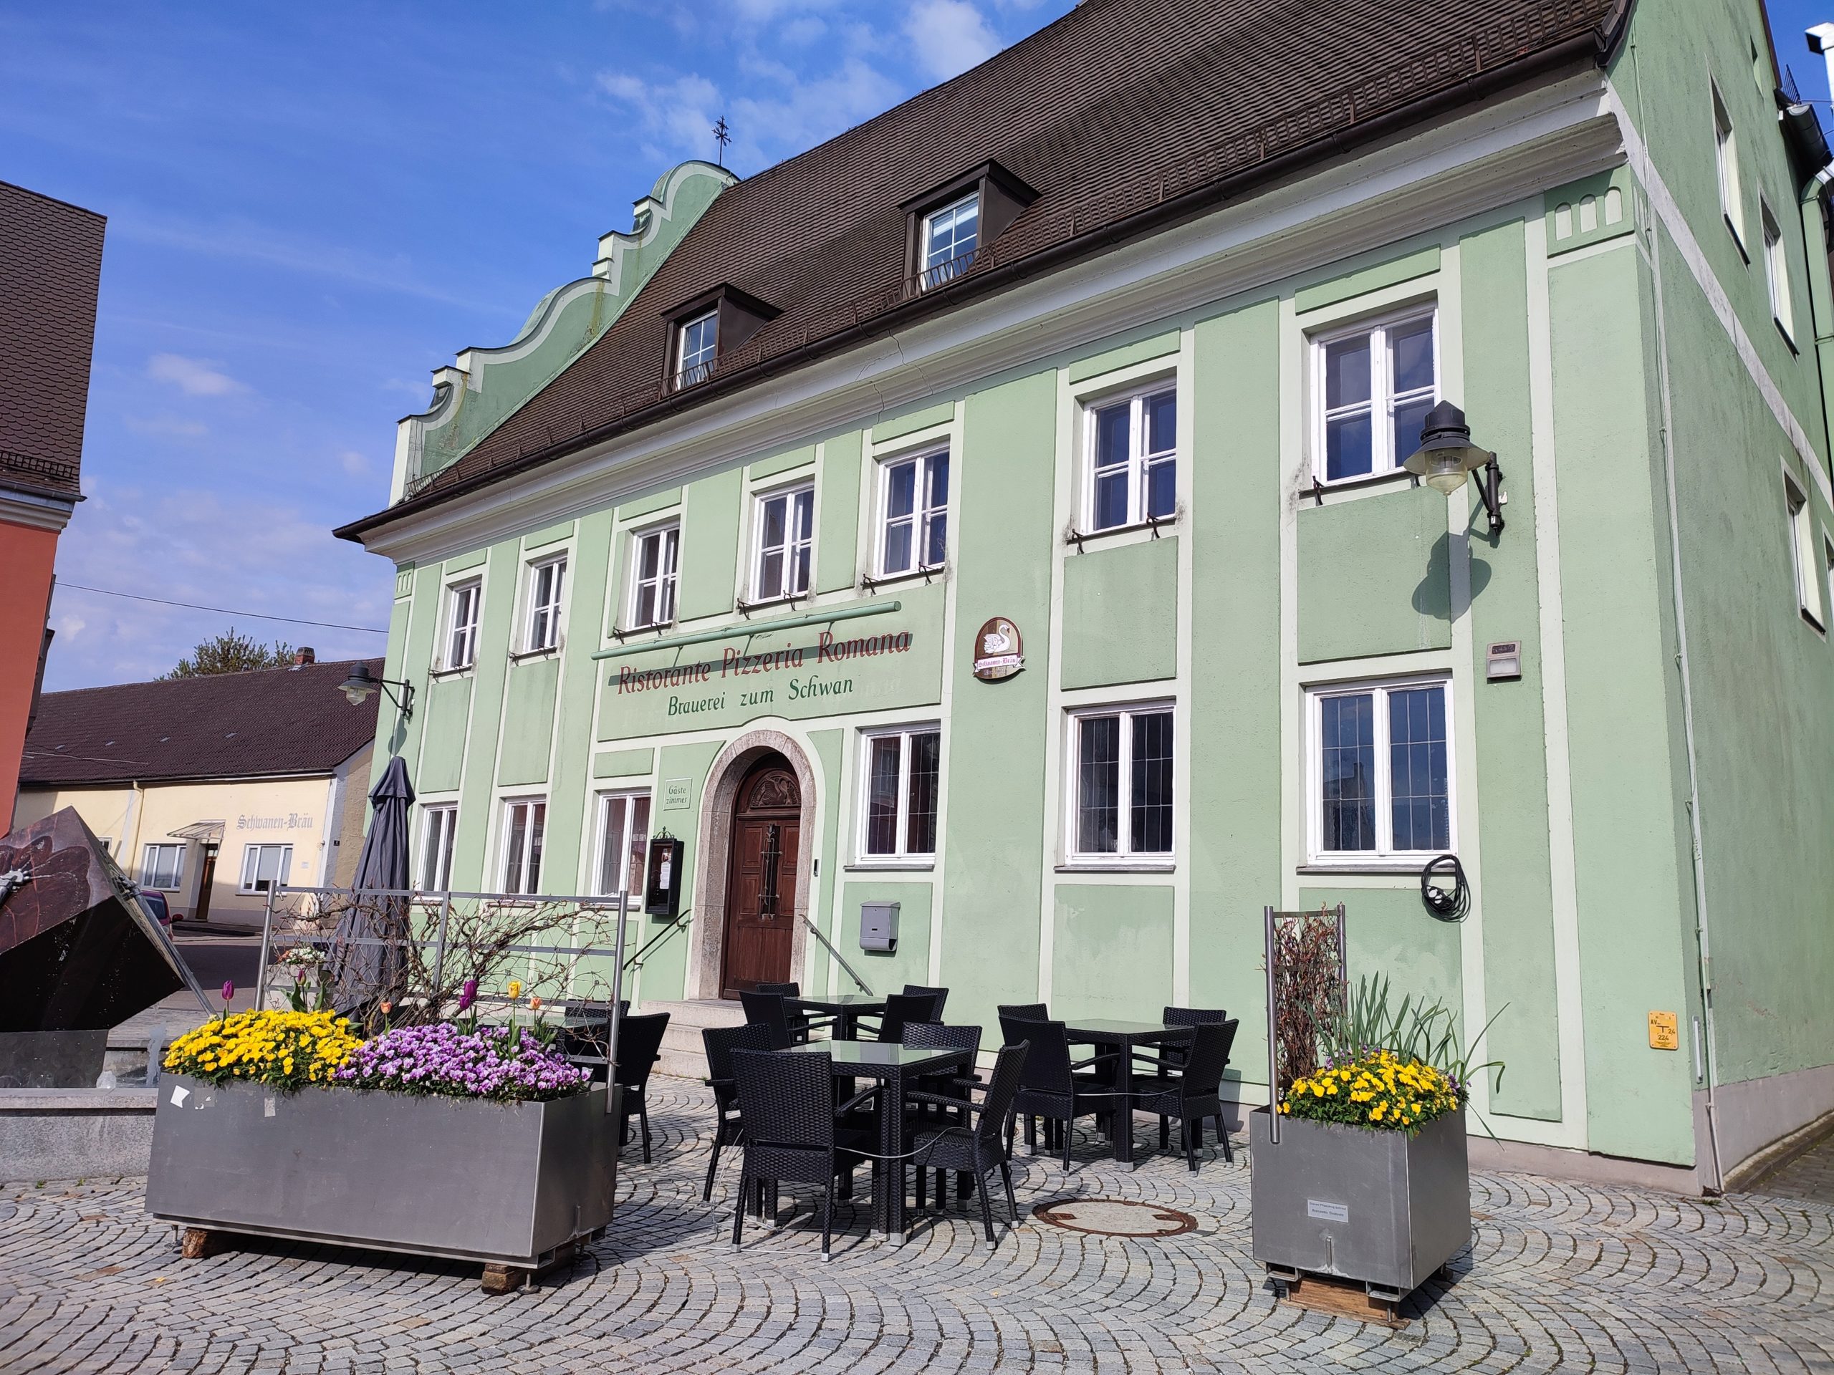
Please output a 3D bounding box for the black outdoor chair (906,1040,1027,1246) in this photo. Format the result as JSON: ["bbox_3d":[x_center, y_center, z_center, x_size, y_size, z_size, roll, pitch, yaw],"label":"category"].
[{"bbox_3d":[0.189,2.065,6.109,0.560,0.845,0.560,-1,-12,18],"label":"black outdoor chair"}]

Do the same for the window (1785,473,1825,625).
[{"bbox_3d":[7.972,-1.211,12.044,0.160,1.160,1.100,-7,-15,41],"label":"window"}]

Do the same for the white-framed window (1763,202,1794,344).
[{"bbox_3d":[7.967,-3.845,12.402,0.160,1.160,1.080,-7,-15,41],"label":"white-framed window"}]

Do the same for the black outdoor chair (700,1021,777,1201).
[{"bbox_3d":[-0.732,2.120,6.566,0.570,0.840,0.570,-7,-13,40],"label":"black outdoor chair"}]

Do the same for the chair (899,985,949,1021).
[{"bbox_3d":[-0.099,2.785,10.395,0.570,0.840,0.570,-8,-13,42],"label":"chair"}]

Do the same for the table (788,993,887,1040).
[{"bbox_3d":[-0.596,2.753,9.993,0.800,0.750,0.800,-7,-15,39],"label":"table"}]

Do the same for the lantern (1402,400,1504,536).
[{"bbox_3d":[3.422,-1.385,8.251,0.530,0.640,1.125,-7,-15,42],"label":"lantern"}]

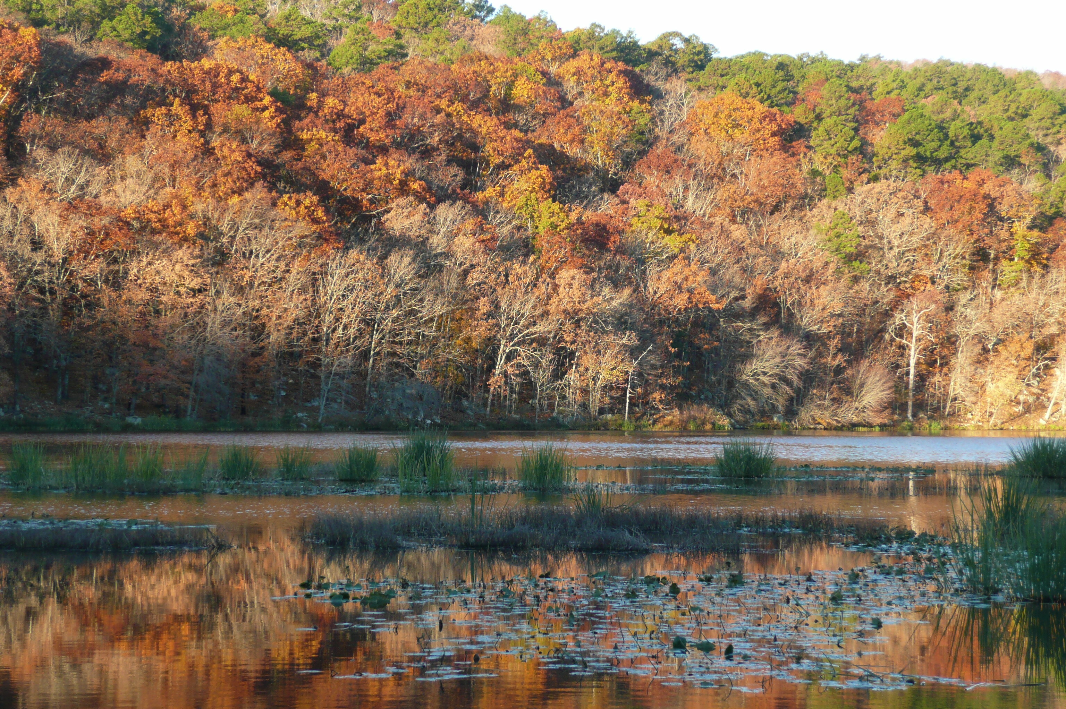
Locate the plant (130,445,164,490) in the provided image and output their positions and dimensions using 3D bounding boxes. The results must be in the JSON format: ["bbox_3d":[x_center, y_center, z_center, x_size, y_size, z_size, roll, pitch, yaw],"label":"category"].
[{"bbox_3d":[-10.595,3.089,81.234,0.938,1.213,0.794,0,-1,0],"label":"plant"}]

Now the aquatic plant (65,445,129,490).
[{"bbox_3d":[-11.935,3.083,80.773,1.729,1.229,1.457,0,-1,0],"label":"aquatic plant"}]

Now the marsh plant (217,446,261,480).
[{"bbox_3d":[-9.067,3.331,91.304,1.389,1.080,1.173,0,-1,0],"label":"marsh plant"}]

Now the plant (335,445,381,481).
[{"bbox_3d":[-5.298,3.297,89.340,1.409,1.082,1.190,0,-1,0],"label":"plant"}]

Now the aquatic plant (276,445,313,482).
[{"bbox_3d":[-7.362,3.328,91.217,1.182,1.079,0.999,0,-1,0],"label":"aquatic plant"}]

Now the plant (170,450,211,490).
[{"bbox_3d":[-9.342,3.152,80.495,1.066,1.066,0.901,0,-1,0],"label":"plant"}]

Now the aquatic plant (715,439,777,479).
[{"bbox_3d":[6.737,3.296,93.601,1.951,1.239,1.644,0,-1,0],"label":"aquatic plant"}]

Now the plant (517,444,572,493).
[{"bbox_3d":[0.293,3.027,79.903,1.508,1.306,1.272,0,-1,0],"label":"plant"}]

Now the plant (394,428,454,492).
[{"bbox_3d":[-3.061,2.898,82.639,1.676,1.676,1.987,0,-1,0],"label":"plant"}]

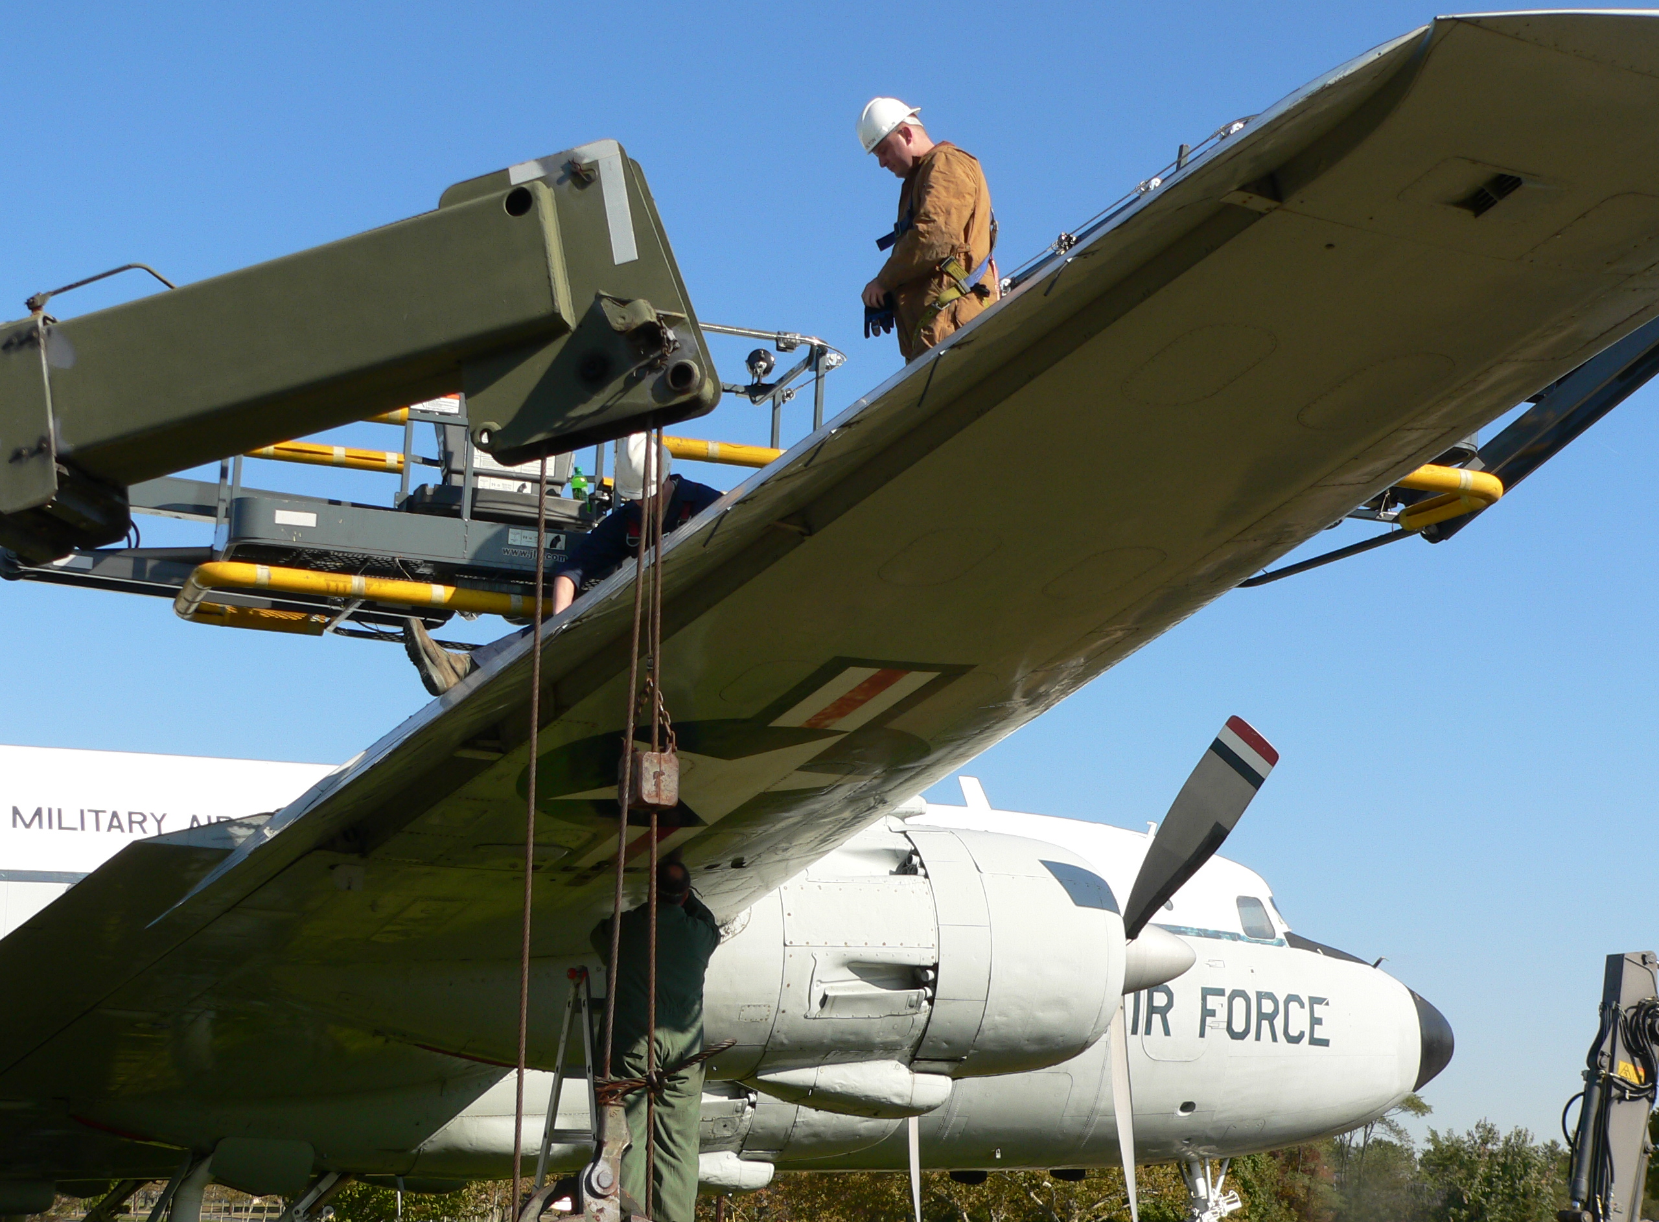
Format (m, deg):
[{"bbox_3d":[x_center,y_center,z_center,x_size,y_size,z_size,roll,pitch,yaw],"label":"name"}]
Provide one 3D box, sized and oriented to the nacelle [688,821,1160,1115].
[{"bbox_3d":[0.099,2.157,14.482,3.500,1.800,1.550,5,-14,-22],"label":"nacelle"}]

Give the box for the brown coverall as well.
[{"bbox_3d":[0.409,-1.057,9.308,0.480,1.480,0.560,-2,-13,6],"label":"brown coverall"}]

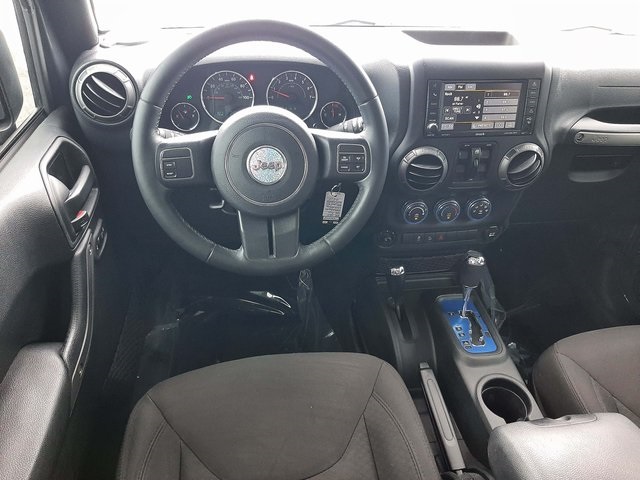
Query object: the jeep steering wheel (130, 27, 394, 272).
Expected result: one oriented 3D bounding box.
[{"bbox_3d":[-0.085,-0.133,0.751,0.385,0.385,0.095,-4,20,-11],"label":"jeep steering wheel"}]

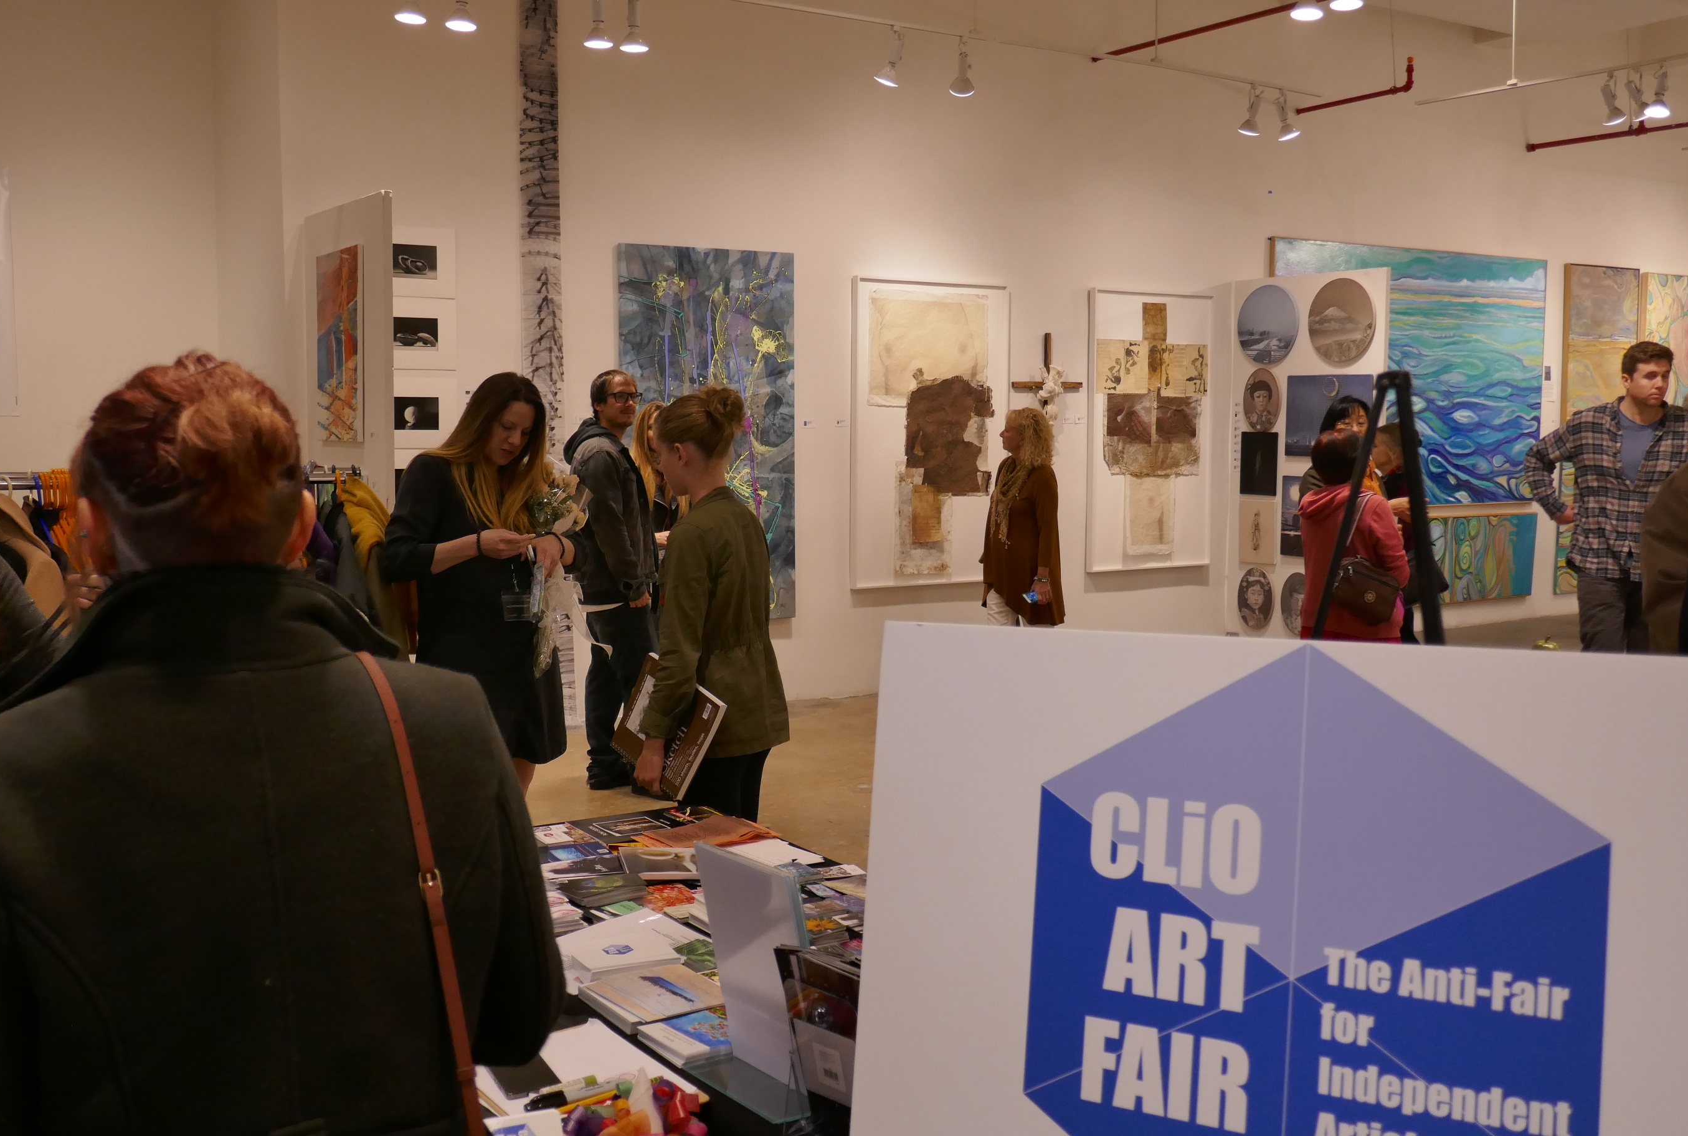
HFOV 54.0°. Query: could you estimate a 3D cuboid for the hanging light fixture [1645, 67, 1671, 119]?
[{"bbox_3d":[4.064,-2.370,8.270,0.130,0.255,0.145,5,7,43],"label":"hanging light fixture"}]

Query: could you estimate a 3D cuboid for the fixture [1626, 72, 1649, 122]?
[{"bbox_3d":[4.018,-2.377,8.360,0.150,0.265,0.125,2,5,21],"label":"fixture"}]

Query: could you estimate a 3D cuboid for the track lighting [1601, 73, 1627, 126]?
[{"bbox_3d":[4.013,-2.439,8.632,0.130,0.255,0.125,-1,5,-14],"label":"track lighting"}]

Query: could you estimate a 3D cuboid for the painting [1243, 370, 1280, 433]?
[{"bbox_3d":[2.670,-1.075,10.611,0.025,0.405,0.295,-3,6,-34],"label":"painting"}]

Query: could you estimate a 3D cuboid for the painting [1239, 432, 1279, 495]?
[{"bbox_3d":[2.669,-0.664,10.615,0.030,0.410,0.307,-3,6,-34],"label":"painting"}]

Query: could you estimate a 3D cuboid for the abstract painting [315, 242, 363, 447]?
[{"bbox_3d":[-2.161,-0.950,7.107,0.025,0.811,0.581,-3,6,-33],"label":"abstract painting"}]

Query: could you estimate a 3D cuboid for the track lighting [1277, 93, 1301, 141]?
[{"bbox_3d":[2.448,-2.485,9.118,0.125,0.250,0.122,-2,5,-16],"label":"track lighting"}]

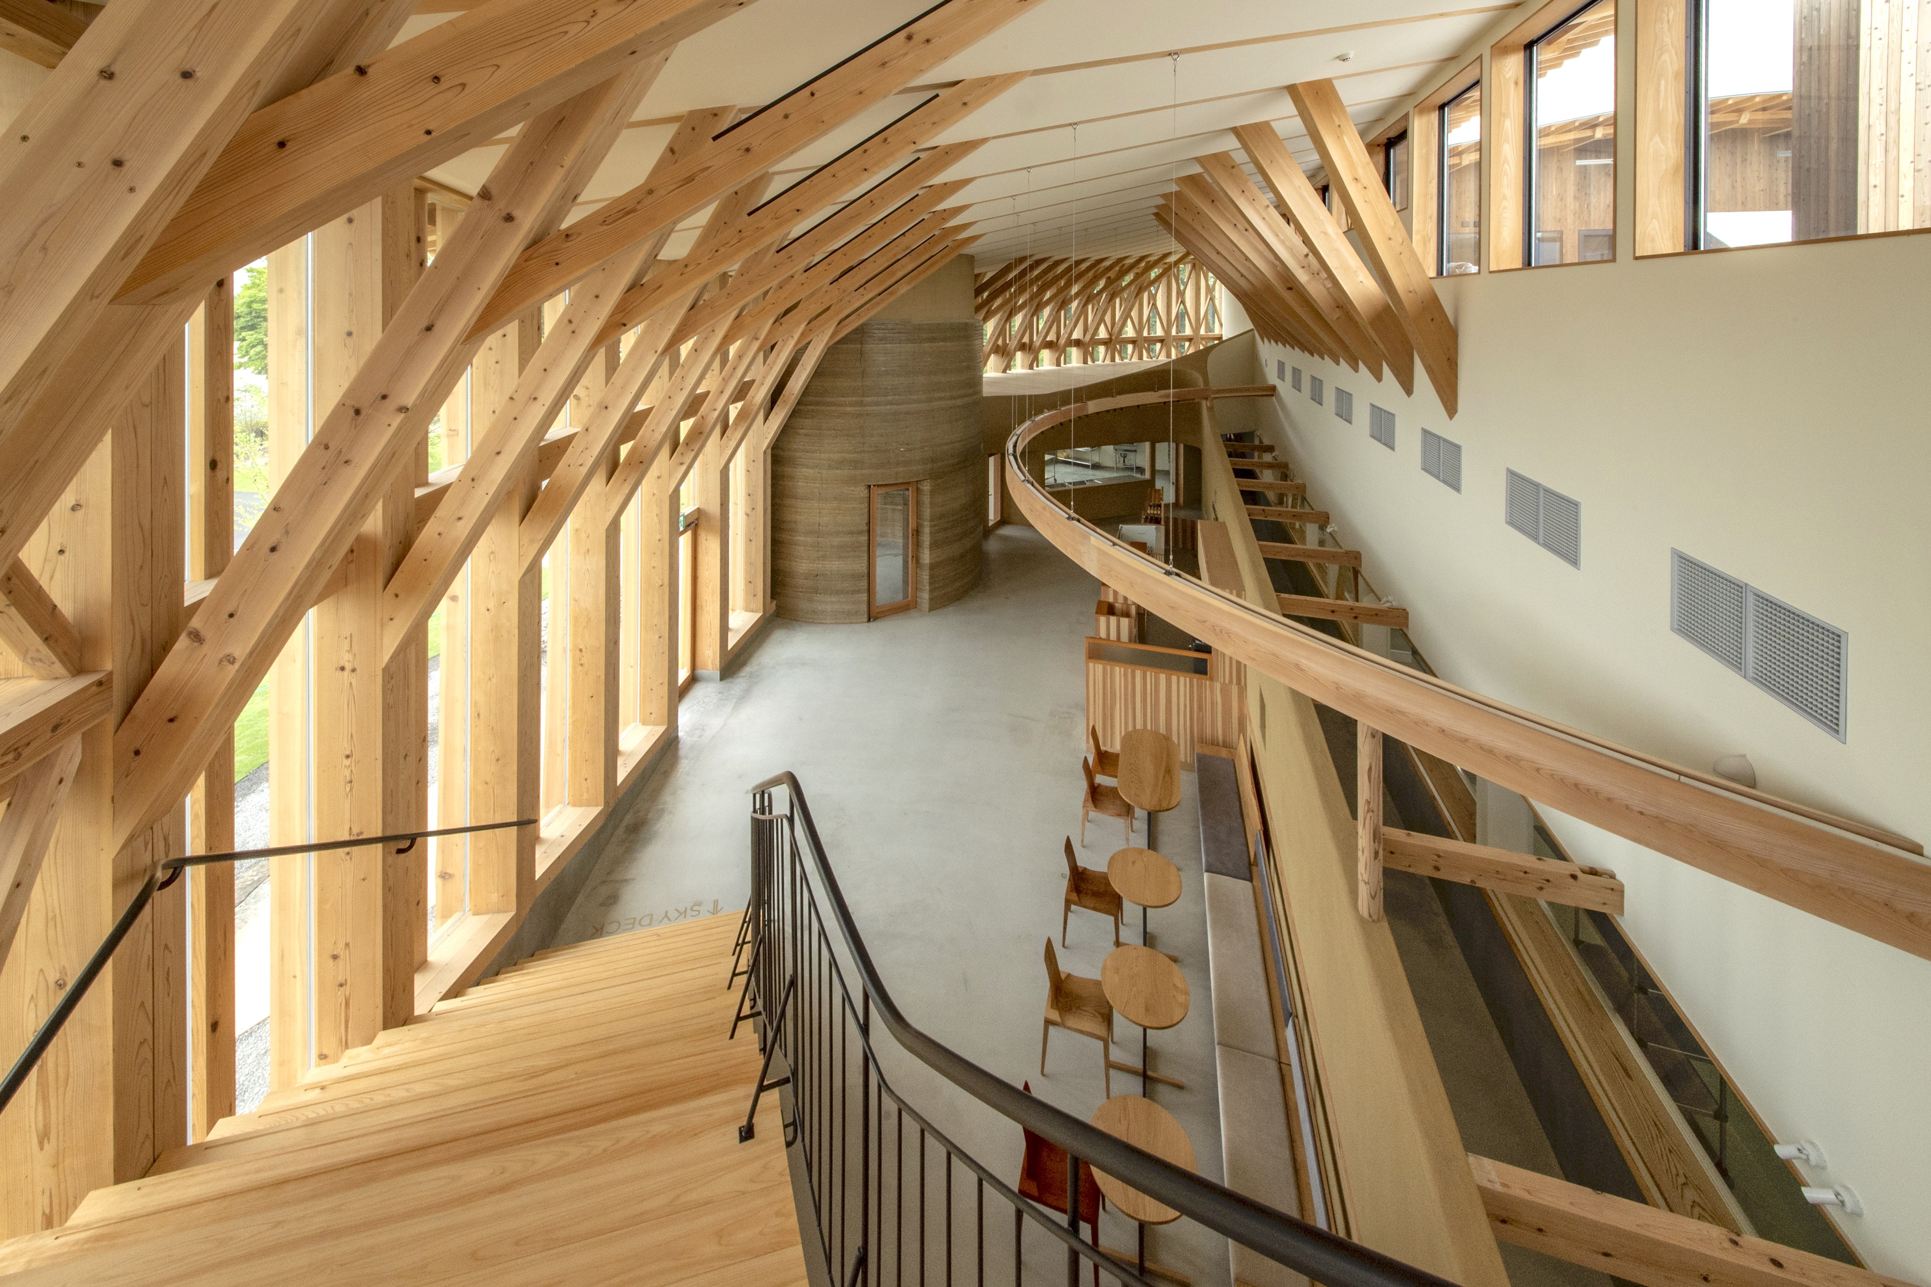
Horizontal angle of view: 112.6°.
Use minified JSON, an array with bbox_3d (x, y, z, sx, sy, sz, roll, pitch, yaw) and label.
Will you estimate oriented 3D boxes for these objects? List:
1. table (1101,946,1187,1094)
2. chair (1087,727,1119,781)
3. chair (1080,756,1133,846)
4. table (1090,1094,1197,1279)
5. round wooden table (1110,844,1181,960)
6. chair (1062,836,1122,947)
[{"bbox_3d":[1.373,2.952,4.900,0.660,0.770,0.660,7,25,16],"label":"table"},{"bbox_3d":[1.772,1.467,7.630,0.510,0.820,0.440,7,25,16],"label":"chair"},{"bbox_3d":[1.574,1.771,7.060,0.510,0.820,0.440,7,25,16],"label":"chair"},{"bbox_3d":[1.080,3.473,3.920,0.660,0.770,0.660,7,25,16],"label":"table"},{"bbox_3d":[1.636,2.464,5.840,0.660,0.770,0.660,7,25,16],"label":"round wooden table"},{"bbox_3d":[1.200,2.301,6.060,0.510,0.820,0.440,7,25,16],"label":"chair"}]

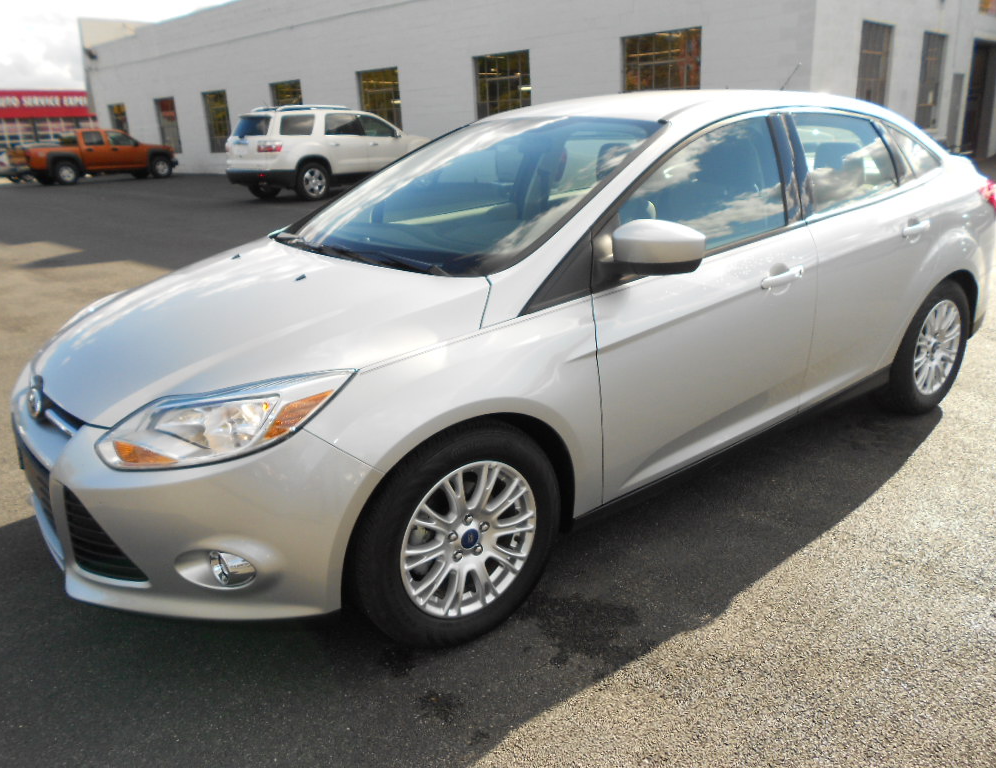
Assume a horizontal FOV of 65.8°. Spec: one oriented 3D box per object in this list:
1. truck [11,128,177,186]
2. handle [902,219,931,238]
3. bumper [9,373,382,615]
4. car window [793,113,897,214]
[{"bbox_3d":[-13.685,-7.803,26.349,1.760,1.700,5.260,12,24,39],"label":"truck"},{"bbox_3d":[1.712,-0.639,3.163,0.205,0.055,0.055,-17,22,-36],"label":"handle"},{"bbox_3d":[-1.060,0.210,2.414,0.660,0.510,1.800,-16,22,-34],"label":"bumper"},{"bbox_3d":[1.365,-0.887,3.027,0.680,0.400,0.070,-17,0,-36],"label":"car window"}]

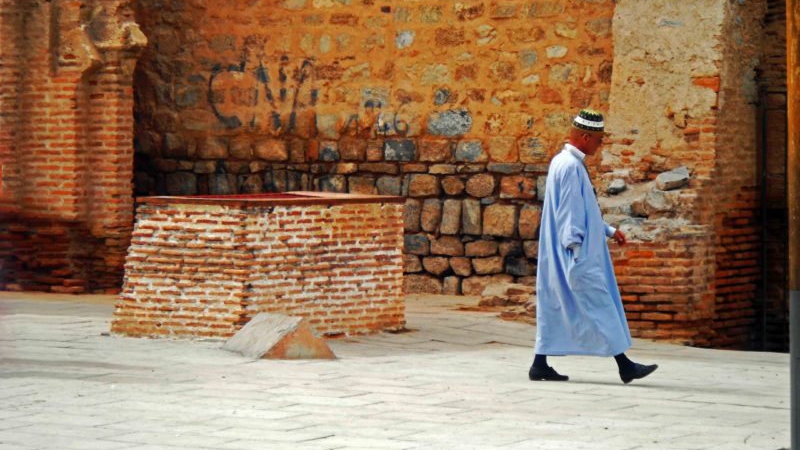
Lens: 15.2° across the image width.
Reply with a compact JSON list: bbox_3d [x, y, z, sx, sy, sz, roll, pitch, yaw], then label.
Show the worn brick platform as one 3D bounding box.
[{"bbox_3d":[-1.081,0.302,23.408,1.365,1.042,1.824,2,3,41],"label":"worn brick platform"}]

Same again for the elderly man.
[{"bbox_3d":[1.208,0.131,18.750,0.790,1.700,0.560,0,2,3],"label":"elderly man"}]

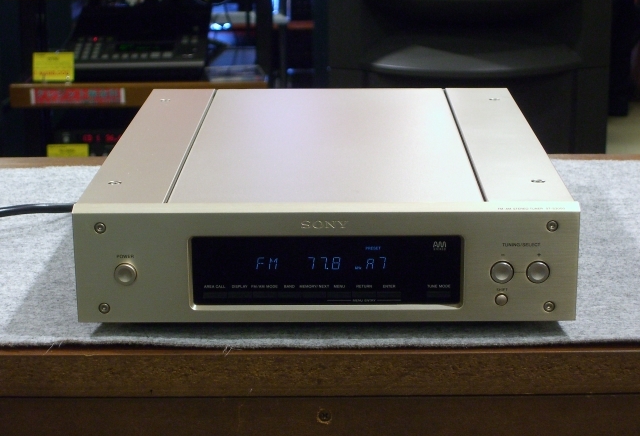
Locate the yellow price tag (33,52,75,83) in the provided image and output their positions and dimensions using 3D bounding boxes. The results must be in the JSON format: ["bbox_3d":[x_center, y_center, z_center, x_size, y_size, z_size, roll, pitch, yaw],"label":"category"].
[{"bbox_3d":[-0.585,-0.331,3.250,0.091,0.065,0.004,0,15,1],"label":"yellow price tag"}]

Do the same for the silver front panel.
[{"bbox_3d":[0.003,0.025,0.831,0.280,0.066,0.016,0,15,1],"label":"silver front panel"}]

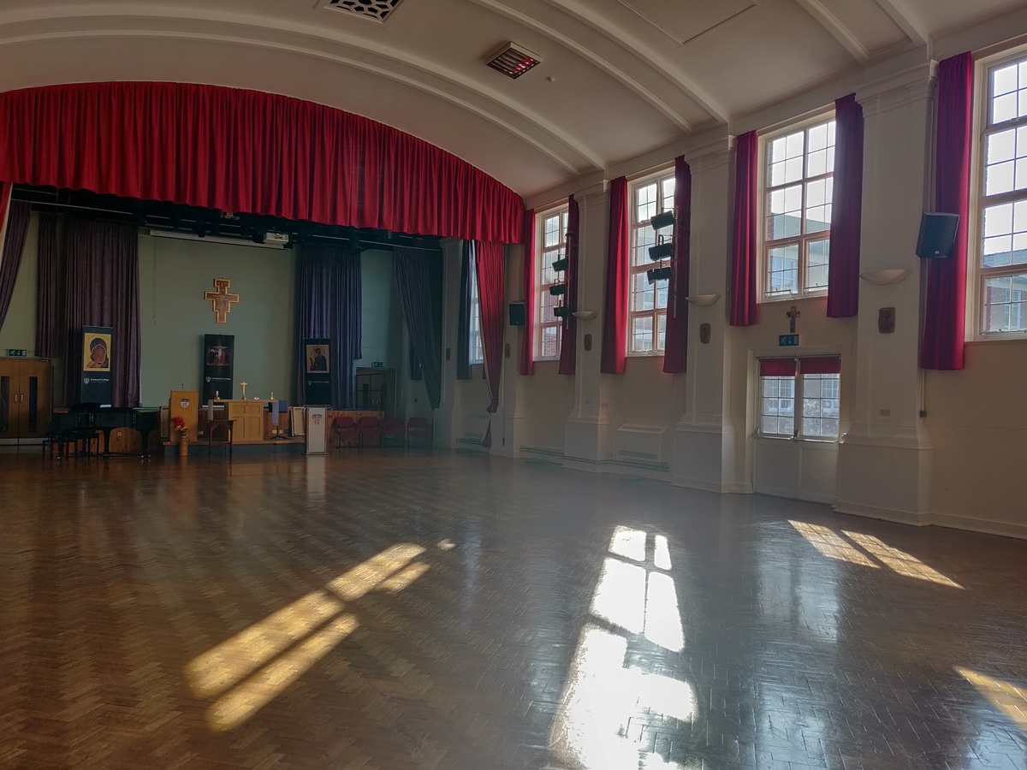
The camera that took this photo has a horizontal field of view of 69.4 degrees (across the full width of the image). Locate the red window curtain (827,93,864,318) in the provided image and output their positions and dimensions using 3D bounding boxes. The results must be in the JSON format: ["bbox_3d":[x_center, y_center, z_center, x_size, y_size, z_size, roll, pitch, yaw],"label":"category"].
[{"bbox_3d":[4.727,-2.534,10.520,0.160,3.161,0.536,1,0,-31],"label":"red window curtain"}]

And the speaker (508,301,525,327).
[{"bbox_3d":[0.089,-1.615,17.075,0.360,0.510,0.300,1,15,7],"label":"speaker"}]

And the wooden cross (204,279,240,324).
[{"bbox_3d":[-8.308,-2.403,21.147,0.923,1.281,0.060,2,-1,-32],"label":"wooden cross"}]

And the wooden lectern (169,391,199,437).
[{"bbox_3d":[-7.374,0.697,16.569,0.540,1.106,0.440,1,0,-31],"label":"wooden lectern"}]

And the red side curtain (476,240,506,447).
[{"bbox_3d":[-0.597,-1.057,18.080,0.815,5.157,0.300,1,0,-31],"label":"red side curtain"}]

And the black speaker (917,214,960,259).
[{"bbox_3d":[5.030,-1.783,8.856,0.360,0.510,0.300,1,21,8],"label":"black speaker"}]

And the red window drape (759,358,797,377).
[{"bbox_3d":[4.326,-0.286,12.113,0.050,0.298,0.716,2,-1,-32],"label":"red window drape"}]

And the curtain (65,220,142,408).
[{"bbox_3d":[-10.773,-1.874,19.500,1.741,4.880,0.250,1,0,-31],"label":"curtain"}]

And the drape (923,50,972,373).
[{"bbox_3d":[5.656,-2.243,9.645,0.190,4.061,0.490,2,-1,-32],"label":"drape"}]

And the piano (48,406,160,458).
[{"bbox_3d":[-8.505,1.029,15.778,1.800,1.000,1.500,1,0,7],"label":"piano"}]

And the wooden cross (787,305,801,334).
[{"bbox_3d":[4.455,-1.041,11.791,0.030,0.422,0.257,2,-1,-32],"label":"wooden cross"}]

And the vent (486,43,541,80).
[{"bbox_3d":[0.004,-5.282,12.100,0.564,0.120,0.800,12,-6,-31],"label":"vent"}]

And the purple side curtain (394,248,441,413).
[{"bbox_3d":[-2.668,-1.617,21.208,1.612,4.614,0.280,2,-1,-32],"label":"purple side curtain"}]

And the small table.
[{"bbox_3d":[-6.597,1.196,16.720,0.569,0.848,0.450,2,-1,-32],"label":"small table"}]

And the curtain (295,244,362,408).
[{"bbox_3d":[-5.563,-1.771,22.387,2.010,4.907,0.300,2,-1,-32],"label":"curtain"}]

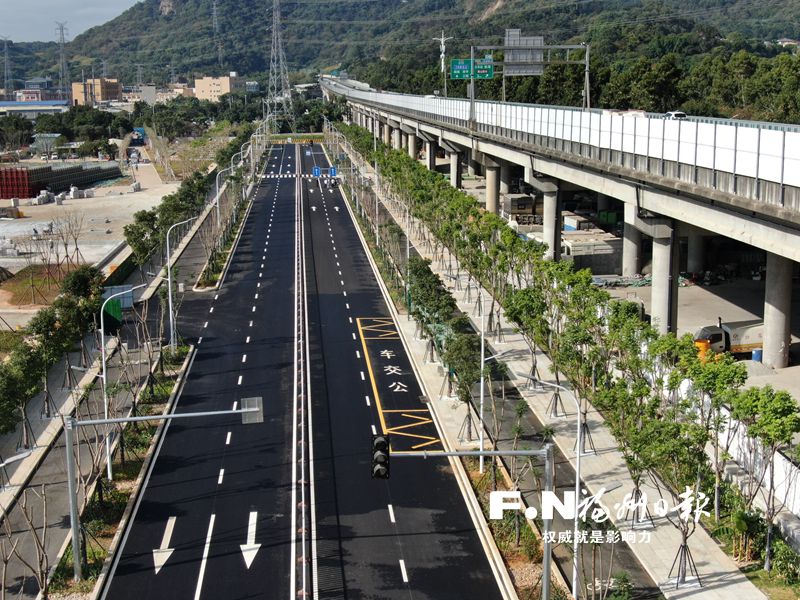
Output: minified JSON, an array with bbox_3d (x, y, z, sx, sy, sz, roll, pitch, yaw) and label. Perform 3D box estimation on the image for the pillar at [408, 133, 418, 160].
[{"bbox_3d":[2.747,-32.884,246.910,1.800,8.400,1.800,-2,11,-5],"label":"pillar"}]

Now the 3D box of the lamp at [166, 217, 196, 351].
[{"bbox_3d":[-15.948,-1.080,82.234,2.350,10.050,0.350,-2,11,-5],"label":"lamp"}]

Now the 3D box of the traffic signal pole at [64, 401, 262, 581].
[{"bbox_3d":[-9.362,7.652,44.753,7.750,7.200,0.450,-2,11,-5],"label":"traffic signal pole"}]

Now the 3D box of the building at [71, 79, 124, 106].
[{"bbox_3d":[-193.125,-129.420,709.384,20.000,22.000,34.000,0,11,5],"label":"building"}]

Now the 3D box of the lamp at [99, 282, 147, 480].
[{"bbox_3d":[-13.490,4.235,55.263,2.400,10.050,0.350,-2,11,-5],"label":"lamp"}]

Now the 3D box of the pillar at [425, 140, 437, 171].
[{"bbox_3d":[5.938,-26.115,212.302,1.800,8.500,1.800,-2,11,-5],"label":"pillar"}]

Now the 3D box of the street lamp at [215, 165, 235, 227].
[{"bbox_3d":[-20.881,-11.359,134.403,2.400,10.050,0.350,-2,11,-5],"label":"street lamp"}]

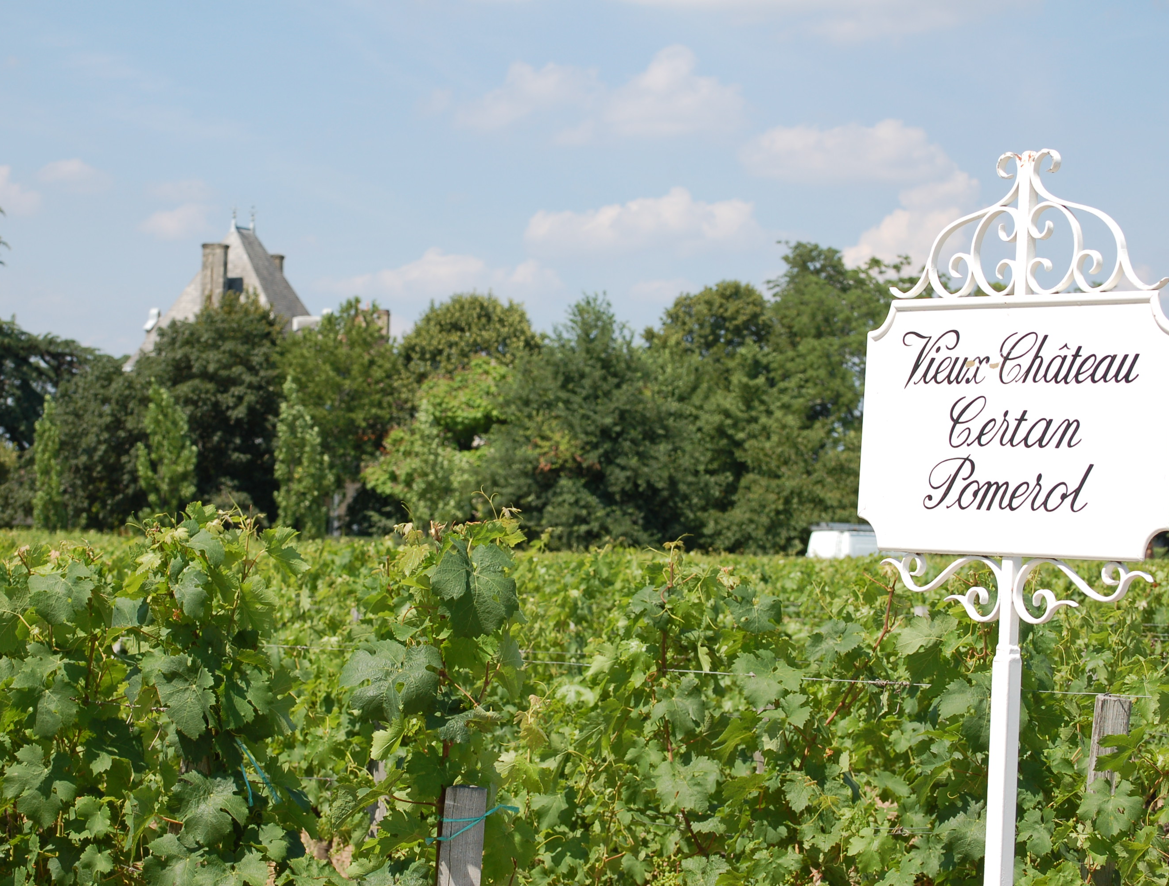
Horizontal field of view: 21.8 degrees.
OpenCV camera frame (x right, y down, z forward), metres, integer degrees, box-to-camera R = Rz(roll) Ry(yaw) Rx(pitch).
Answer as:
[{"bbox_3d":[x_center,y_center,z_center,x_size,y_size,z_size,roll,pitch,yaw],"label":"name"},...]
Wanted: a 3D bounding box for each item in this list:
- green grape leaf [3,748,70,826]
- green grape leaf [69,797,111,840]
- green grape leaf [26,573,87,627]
[{"bbox_3d":[-1.011,0.634,5.600,0.125,0.155,0.045,1,-20,10],"label":"green grape leaf"},{"bbox_3d":[-0.904,0.688,5.550,0.077,0.085,0.030,1,-20,7],"label":"green grape leaf"},{"bbox_3d":[-0.929,0.276,5.350,0.105,0.097,0.045,2,-22,1],"label":"green grape leaf"}]

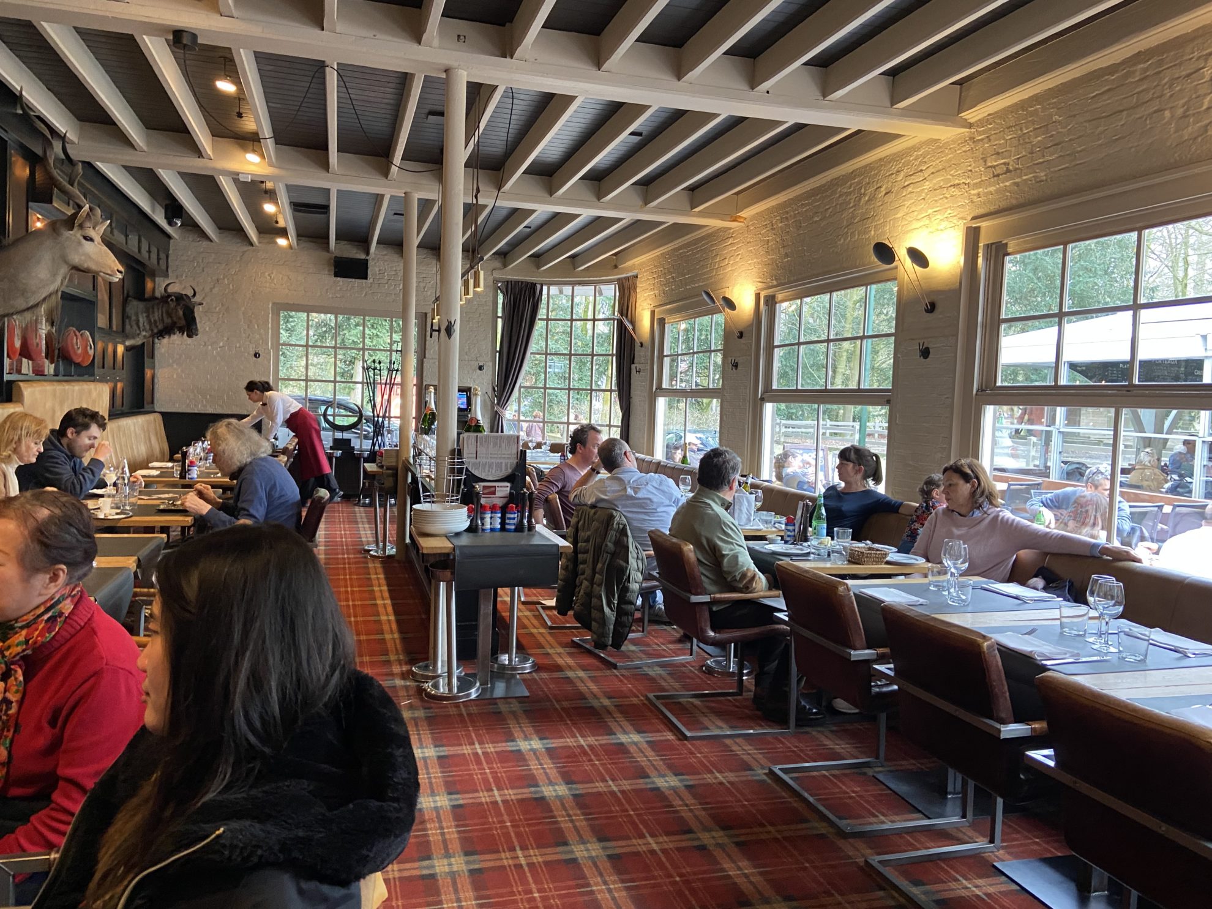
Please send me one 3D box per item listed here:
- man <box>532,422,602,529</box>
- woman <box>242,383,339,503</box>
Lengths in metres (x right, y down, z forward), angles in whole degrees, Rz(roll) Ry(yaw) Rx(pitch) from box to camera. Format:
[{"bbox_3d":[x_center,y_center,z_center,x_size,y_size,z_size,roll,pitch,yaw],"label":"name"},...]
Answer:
[{"bbox_3d":[-0.053,0.447,6.214,0.820,1.330,0.560,2,3,-2],"label":"man"},{"bbox_3d":[-3.901,-0.139,11.273,1.180,1.570,0.500,1,4,-17],"label":"woman"}]

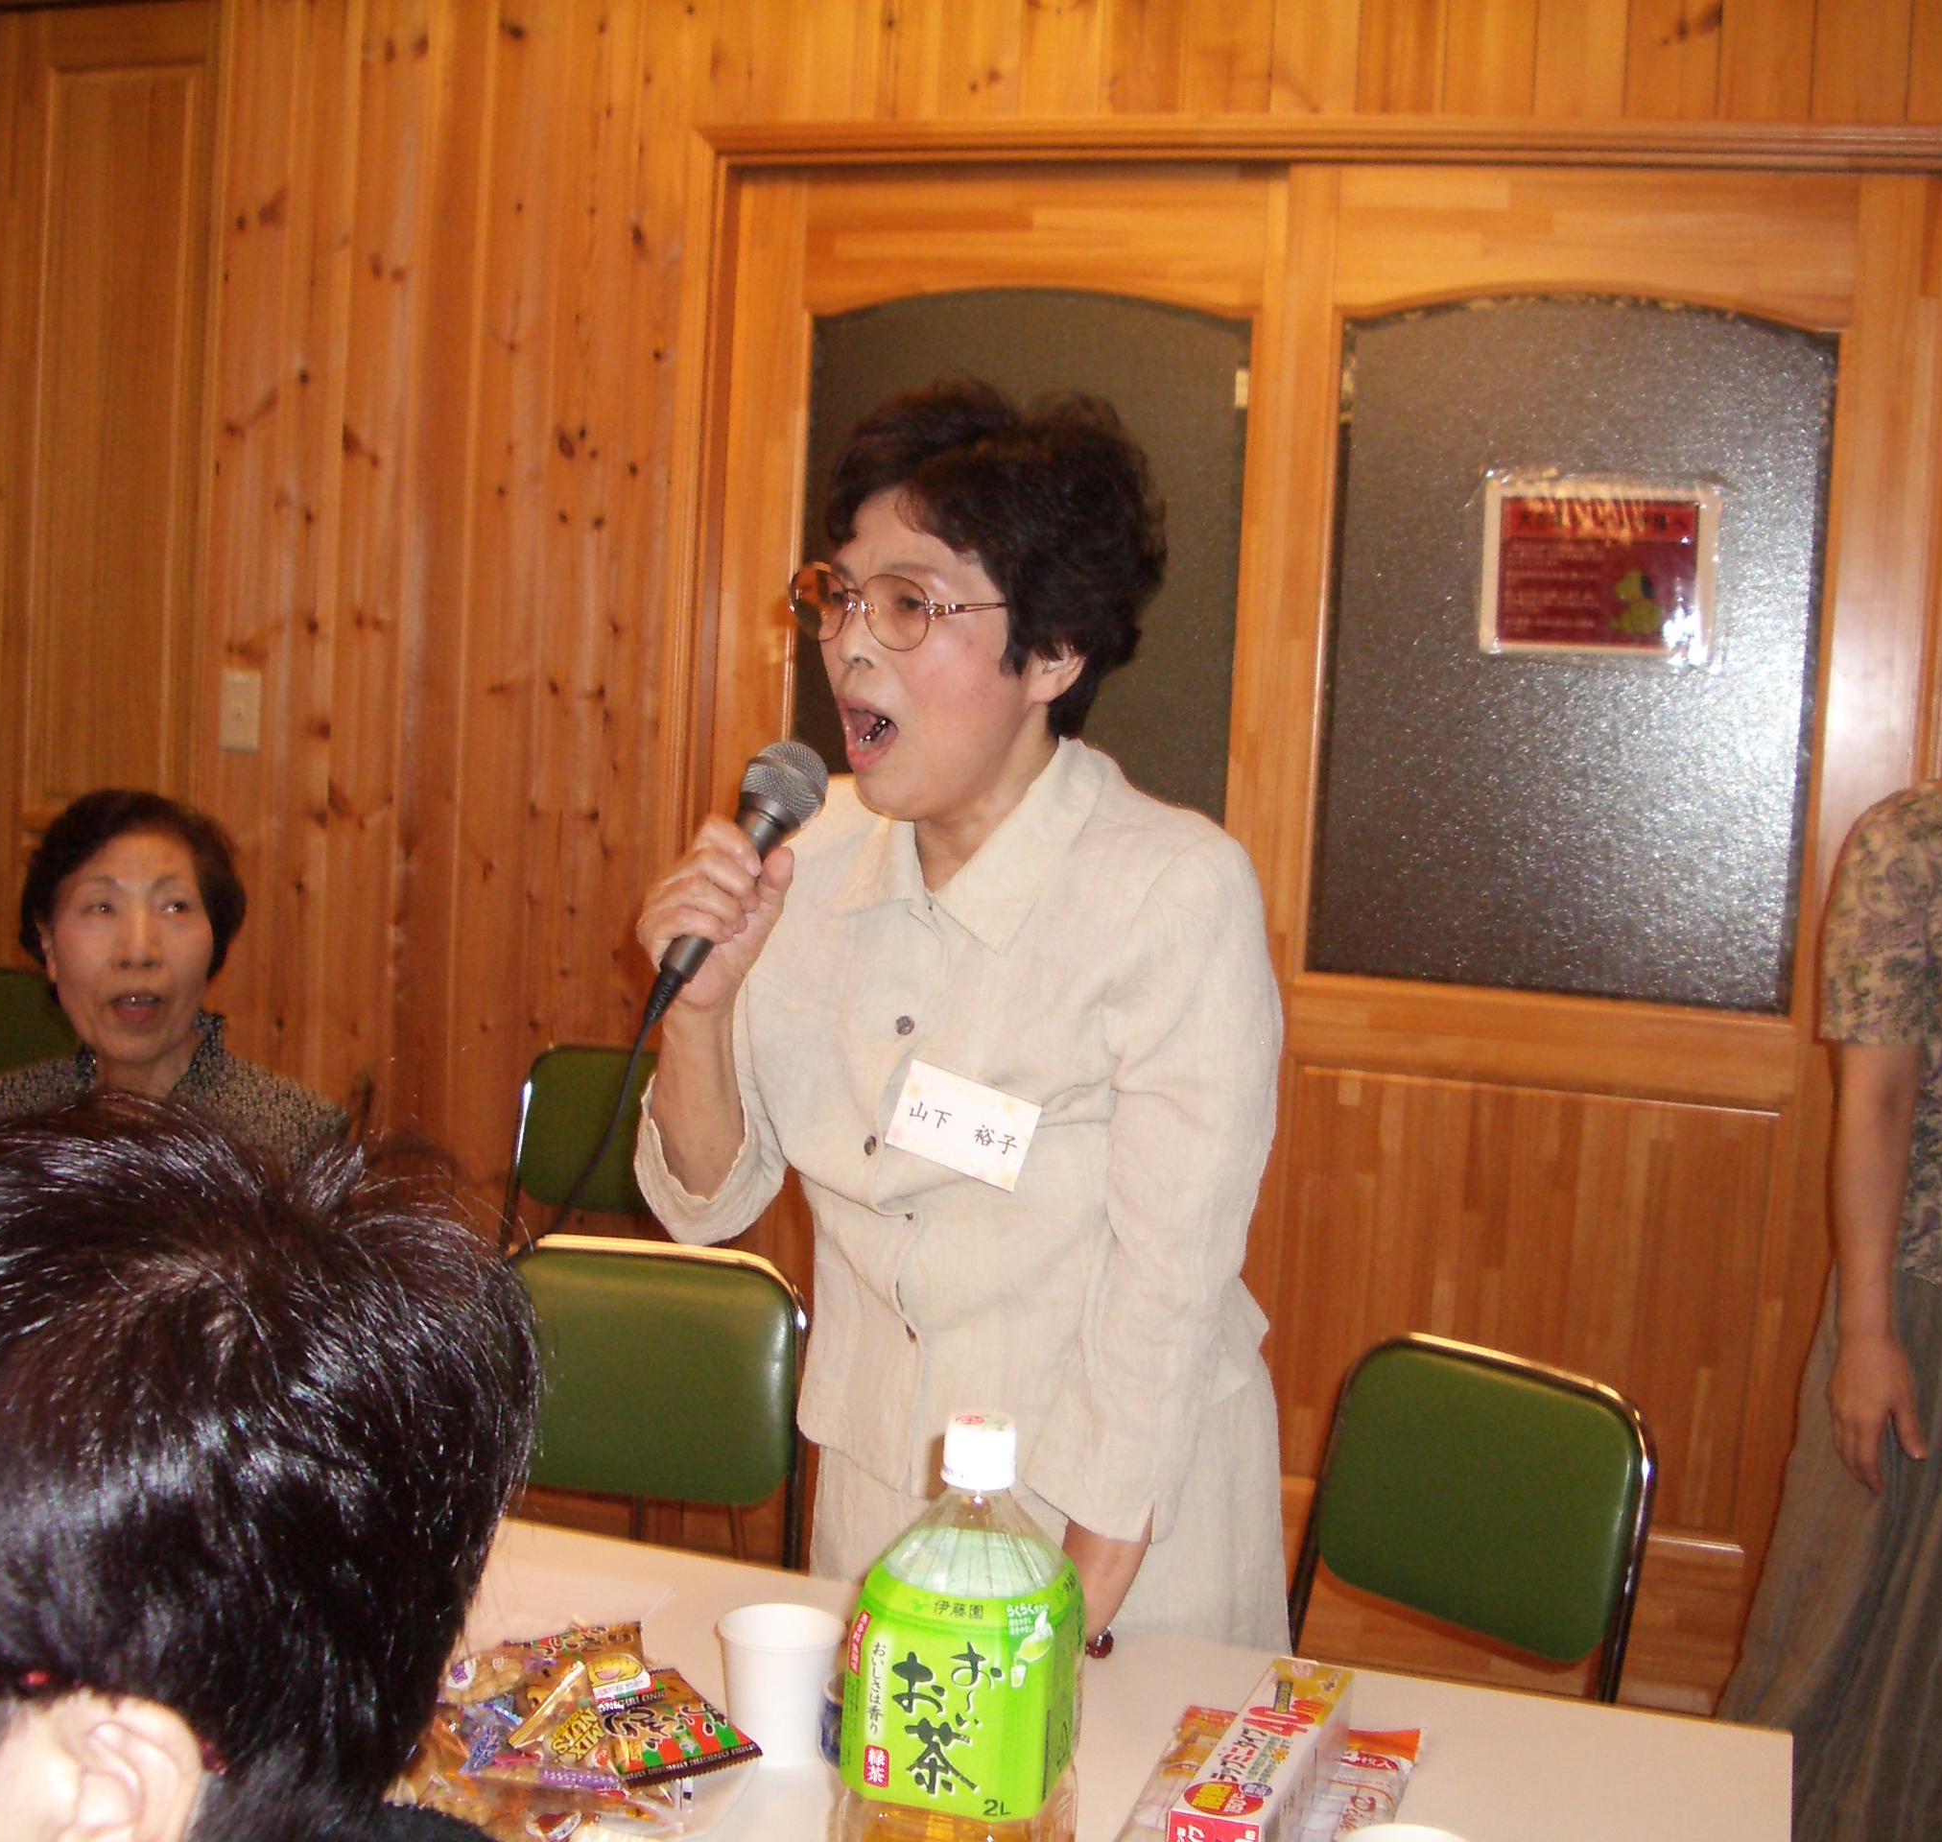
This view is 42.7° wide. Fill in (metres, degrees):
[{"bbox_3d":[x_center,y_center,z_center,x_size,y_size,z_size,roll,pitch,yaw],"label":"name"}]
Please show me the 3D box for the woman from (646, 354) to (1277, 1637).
[{"bbox_3d":[-0.026,0.396,1.690,0.430,1.495,0.400,6,6,30],"label":"woman"}]

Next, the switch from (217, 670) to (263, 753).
[{"bbox_3d":[-1.090,-0.312,3.695,0.070,0.120,0.012,5,5,16],"label":"switch"}]

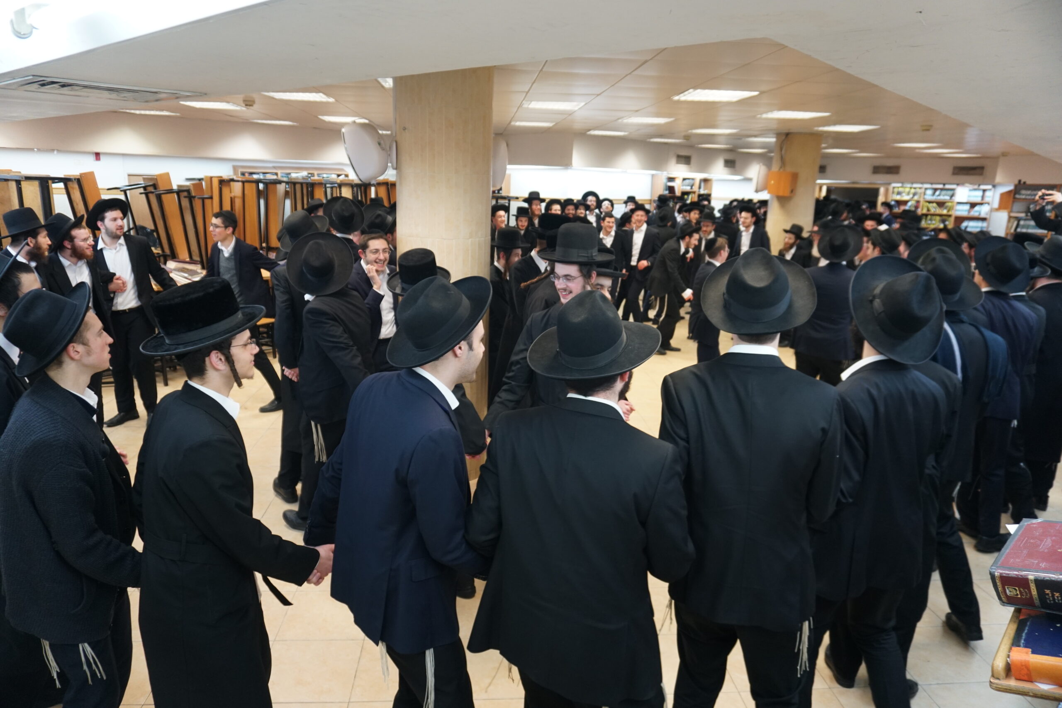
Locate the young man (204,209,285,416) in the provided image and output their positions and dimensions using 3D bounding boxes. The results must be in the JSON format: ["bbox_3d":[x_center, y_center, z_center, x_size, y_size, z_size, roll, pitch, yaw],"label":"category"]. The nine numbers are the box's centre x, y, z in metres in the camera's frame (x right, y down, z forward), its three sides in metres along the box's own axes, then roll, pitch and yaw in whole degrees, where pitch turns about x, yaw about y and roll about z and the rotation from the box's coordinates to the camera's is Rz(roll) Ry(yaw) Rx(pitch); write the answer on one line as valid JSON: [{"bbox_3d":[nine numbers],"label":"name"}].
[{"bbox_3d":[-2.414,-0.341,6.067,0.620,1.720,0.450,11,17,35],"label":"young man"}]

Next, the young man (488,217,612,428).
[{"bbox_3d":[0.147,0.278,3.631,0.680,1.850,0.500,9,15,27],"label":"young man"}]

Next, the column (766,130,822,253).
[{"bbox_3d":[3.731,-1.725,10.259,0.617,2.769,0.617,1,14,-5],"label":"column"}]

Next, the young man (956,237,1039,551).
[{"bbox_3d":[2.816,0.238,4.219,0.520,1.820,0.450,-6,15,-29],"label":"young man"}]

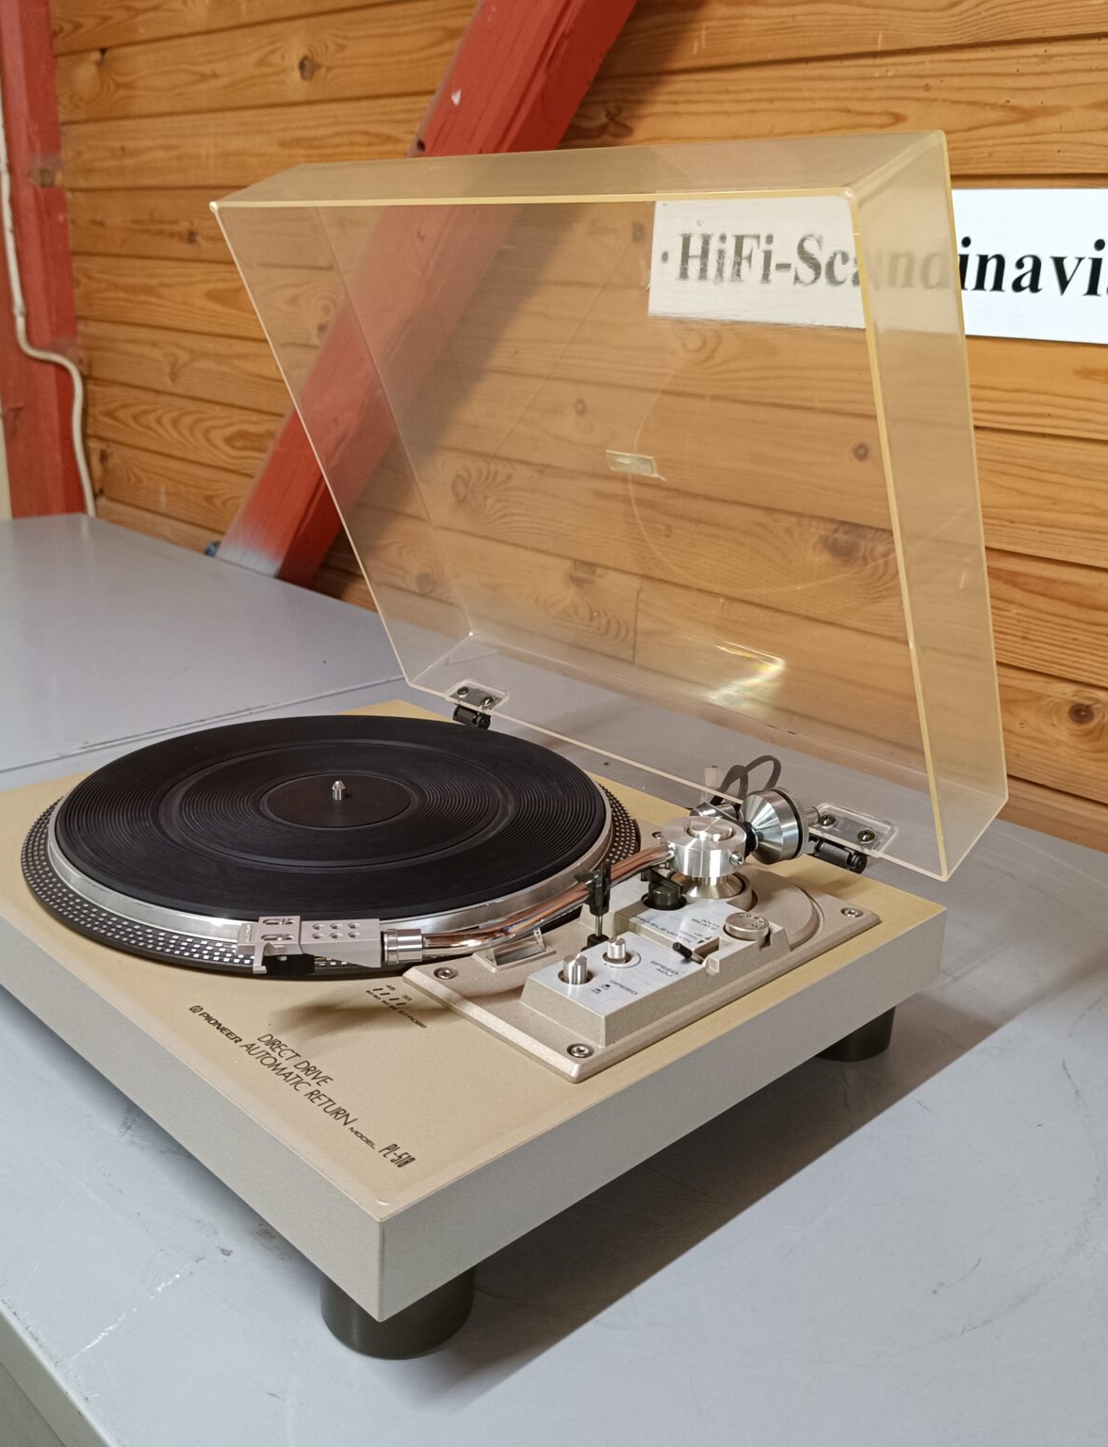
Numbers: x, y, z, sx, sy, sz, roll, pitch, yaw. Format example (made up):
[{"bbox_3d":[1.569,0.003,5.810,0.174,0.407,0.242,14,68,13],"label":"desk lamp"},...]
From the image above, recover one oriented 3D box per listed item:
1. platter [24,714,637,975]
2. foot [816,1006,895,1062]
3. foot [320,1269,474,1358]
[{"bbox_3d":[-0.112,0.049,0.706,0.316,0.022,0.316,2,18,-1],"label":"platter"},{"bbox_3d":[0.145,0.143,0.678,0.055,0.033,0.055,-15,25,-42],"label":"foot"},{"bbox_3d":[-0.057,0.197,0.488,0.055,0.033,0.055,2,18,-1],"label":"foot"}]

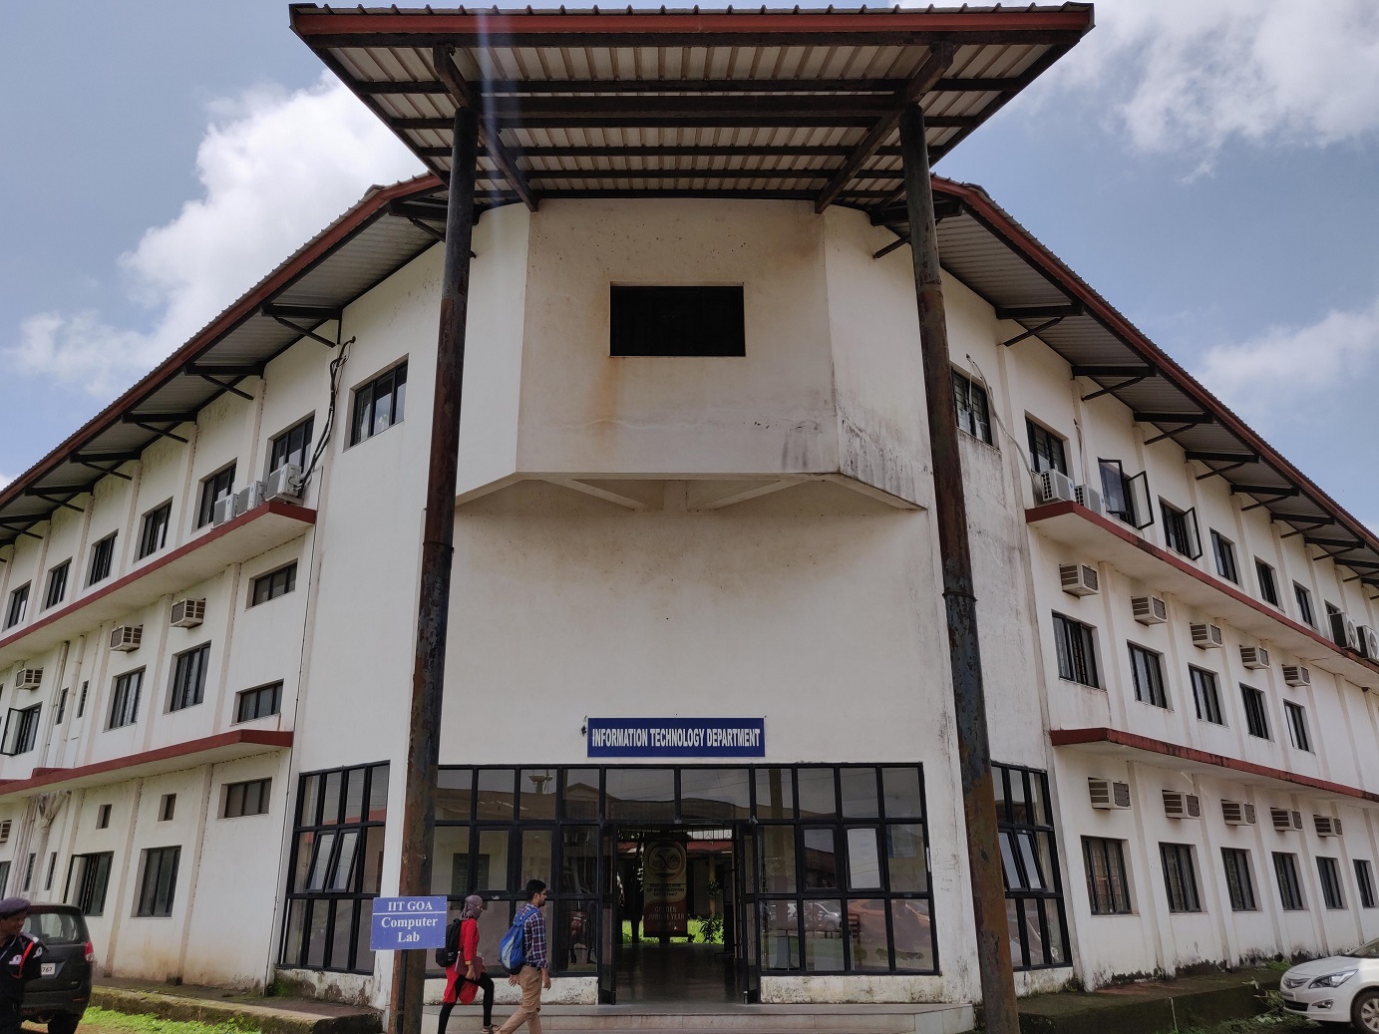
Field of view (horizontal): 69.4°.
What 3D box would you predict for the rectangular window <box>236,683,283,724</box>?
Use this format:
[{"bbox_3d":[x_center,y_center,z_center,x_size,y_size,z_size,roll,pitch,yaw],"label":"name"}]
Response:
[{"bbox_3d":[-7.770,3.394,18.056,1.746,0.610,0.120,-18,-27,38],"label":"rectangular window"}]

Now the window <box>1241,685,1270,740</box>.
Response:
[{"bbox_3d":[12.593,4.385,22.198,1.530,1.120,0.120,19,-27,-40],"label":"window"}]

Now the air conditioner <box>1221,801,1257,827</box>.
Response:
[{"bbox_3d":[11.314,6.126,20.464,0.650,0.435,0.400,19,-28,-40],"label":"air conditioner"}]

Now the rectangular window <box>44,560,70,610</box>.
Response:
[{"bbox_3d":[-17.494,1.944,27.674,1.900,1.294,0.160,-18,-27,38],"label":"rectangular window"}]

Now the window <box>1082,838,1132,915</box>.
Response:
[{"bbox_3d":[7.042,6.080,16.839,1.804,1.232,0.160,19,-28,-41],"label":"window"}]

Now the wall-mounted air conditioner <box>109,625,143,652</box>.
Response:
[{"bbox_3d":[-12.205,2.662,21.586,0.650,0.435,0.400,-18,-27,39],"label":"wall-mounted air conditioner"}]

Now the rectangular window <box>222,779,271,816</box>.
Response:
[{"bbox_3d":[-7.545,4.846,17.095,1.832,0.583,0.160,-18,-27,38],"label":"rectangular window"}]

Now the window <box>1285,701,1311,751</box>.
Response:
[{"bbox_3d":[16.134,5.598,26.495,1.801,1.266,0.160,19,-28,-41],"label":"window"}]

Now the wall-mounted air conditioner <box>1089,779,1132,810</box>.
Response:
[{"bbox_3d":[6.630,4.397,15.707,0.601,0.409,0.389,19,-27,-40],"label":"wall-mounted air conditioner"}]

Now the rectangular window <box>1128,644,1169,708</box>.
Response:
[{"bbox_3d":[8.503,2.977,18.518,1.530,1.120,0.120,19,-27,-40],"label":"rectangular window"}]

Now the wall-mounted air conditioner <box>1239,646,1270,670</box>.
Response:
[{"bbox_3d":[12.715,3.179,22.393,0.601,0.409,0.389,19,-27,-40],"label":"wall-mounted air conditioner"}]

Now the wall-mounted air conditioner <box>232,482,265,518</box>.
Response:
[{"bbox_3d":[-8.258,-0.307,18.836,0.743,0.537,0.261,-18,-27,38],"label":"wall-mounted air conditioner"}]

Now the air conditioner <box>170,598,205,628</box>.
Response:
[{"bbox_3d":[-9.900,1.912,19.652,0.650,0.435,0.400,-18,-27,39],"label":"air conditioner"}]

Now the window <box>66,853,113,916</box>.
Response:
[{"bbox_3d":[-11.890,7.292,19.786,1.817,1.159,0.260,-18,-27,39],"label":"window"}]

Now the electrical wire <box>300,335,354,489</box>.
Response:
[{"bbox_3d":[-6.877,-1.954,18.704,1.060,3.100,0.300,-18,-27,38],"label":"electrical wire"}]

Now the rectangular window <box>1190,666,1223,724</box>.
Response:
[{"bbox_3d":[11.183,3.906,21.620,1.671,1.170,0.150,19,-28,-40],"label":"rectangular window"}]

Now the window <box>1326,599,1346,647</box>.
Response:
[{"bbox_3d":[21.338,3.577,32.950,1.742,1.298,0.120,19,-28,-41],"label":"window"}]

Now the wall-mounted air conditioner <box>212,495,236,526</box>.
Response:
[{"bbox_3d":[-8.909,-0.068,19.327,0.740,0.530,0.270,-18,-27,38],"label":"wall-mounted air conditioner"}]

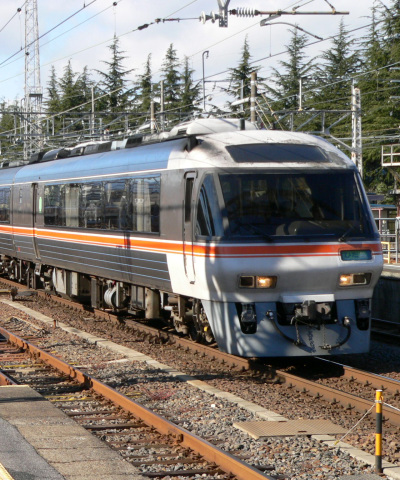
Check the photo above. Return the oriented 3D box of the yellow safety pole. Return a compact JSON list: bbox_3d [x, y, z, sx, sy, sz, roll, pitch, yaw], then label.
[{"bbox_3d":[1.783,1.906,14.890,0.065,0.825,0.065,0,1,0],"label":"yellow safety pole"}]

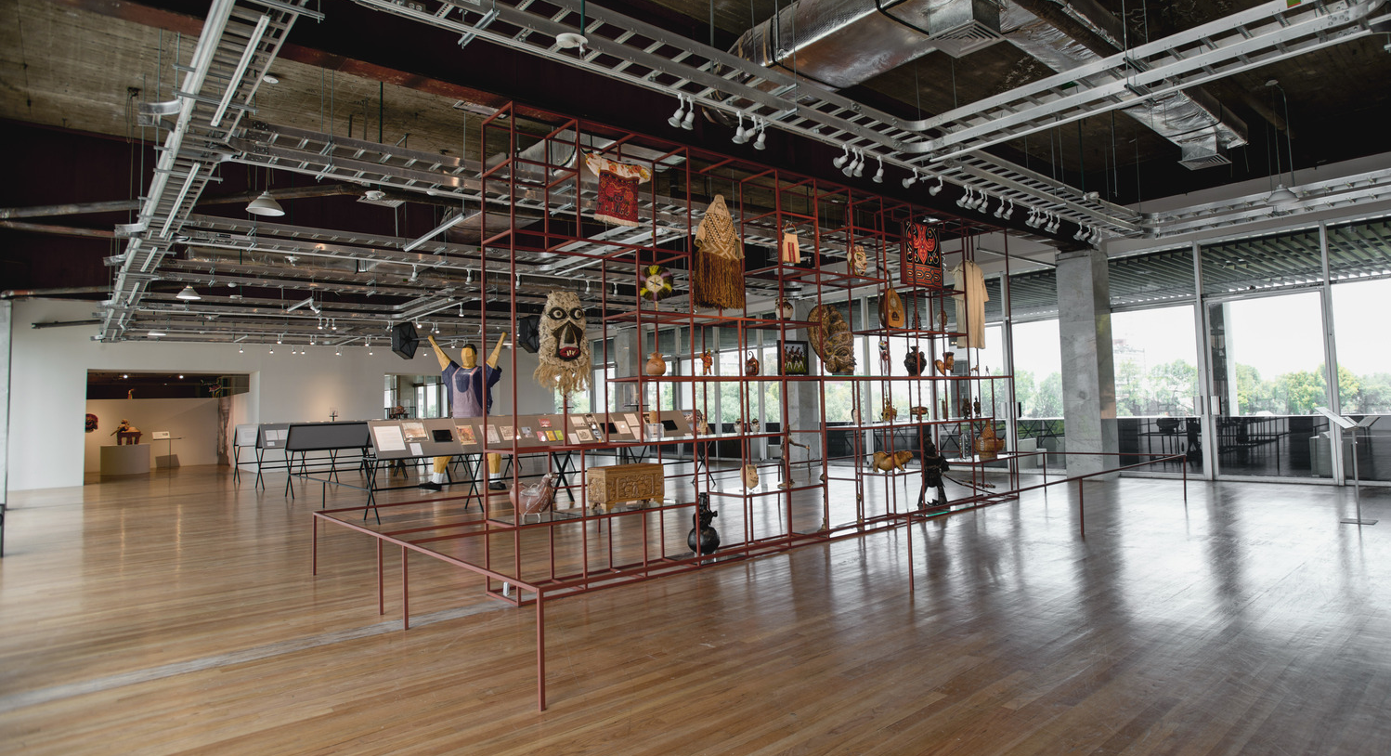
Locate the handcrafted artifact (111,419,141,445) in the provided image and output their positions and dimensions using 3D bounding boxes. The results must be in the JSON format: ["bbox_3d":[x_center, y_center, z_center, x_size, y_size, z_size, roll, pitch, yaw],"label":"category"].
[{"bbox_3d":[-15.764,1.499,18.189,0.550,0.700,0.420,-3,-3,28],"label":"handcrafted artifact"}]

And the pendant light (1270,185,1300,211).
[{"bbox_3d":[7.063,-2.197,7.904,0.320,0.215,0.320,-4,-3,42],"label":"pendant light"}]

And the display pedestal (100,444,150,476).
[{"bbox_3d":[-16.360,2.339,18.870,1.071,0.801,1.071,0,-3,-41],"label":"display pedestal"}]

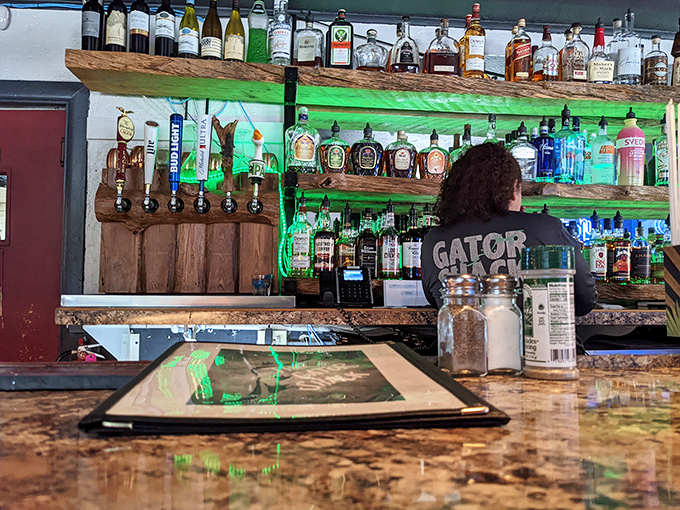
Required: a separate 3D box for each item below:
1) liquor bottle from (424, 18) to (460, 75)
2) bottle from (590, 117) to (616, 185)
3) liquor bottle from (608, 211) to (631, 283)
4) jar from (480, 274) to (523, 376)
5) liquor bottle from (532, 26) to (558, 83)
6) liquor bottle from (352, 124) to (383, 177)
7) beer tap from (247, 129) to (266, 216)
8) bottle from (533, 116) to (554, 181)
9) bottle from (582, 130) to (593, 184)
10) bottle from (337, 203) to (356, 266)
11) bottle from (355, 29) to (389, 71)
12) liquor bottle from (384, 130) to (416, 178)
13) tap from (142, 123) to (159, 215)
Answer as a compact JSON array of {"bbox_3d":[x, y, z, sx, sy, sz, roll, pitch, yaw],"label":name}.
[{"bbox_3d":[0.431,-0.851,2.180,0.130,0.242,0.075,1,-4,-6],"label":"liquor bottle"},{"bbox_3d":[1.154,-0.450,2.320,0.090,0.310,0.090,1,-1,-6],"label":"bottle"},{"bbox_3d":[1.260,-0.036,2.400,0.082,0.332,0.080,1,-4,-5],"label":"liquor bottle"},{"bbox_3d":[0.174,0.074,0.575,0.044,0.106,0.044,0,-4,8],"label":"jar"},{"bbox_3d":[0.895,-0.866,2.301,0.094,0.264,0.094,1,-2,-7],"label":"liquor bottle"},{"bbox_3d":[0.113,-0.421,2.153,0.135,0.232,0.089,1,-2,-7],"label":"liquor bottle"},{"bbox_3d":[-0.326,-0.322,2.060,0.066,0.327,0.110,1,-4,-8],"label":"beer tap"},{"bbox_3d":[0.883,-0.450,2.288,0.077,0.302,0.077,1,-2,-7],"label":"bottle"},{"bbox_3d":[1.096,-0.420,2.364,0.085,0.280,0.085,1,-2,-3],"label":"bottle"},{"bbox_3d":[0.031,-0.060,2.201,0.093,0.312,0.090,1,-1,-3],"label":"bottle"},{"bbox_3d":[0.130,-0.830,2.160,0.127,0.183,0.075,1,-4,-5],"label":"bottle"},{"bbox_3d":[0.254,-0.414,2.205,0.125,0.205,0.076,1,-2,-7],"label":"liquor bottle"},{"bbox_3d":[-0.718,-0.334,2.010,0.062,0.347,0.100,1,-2,-7],"label":"tap"}]

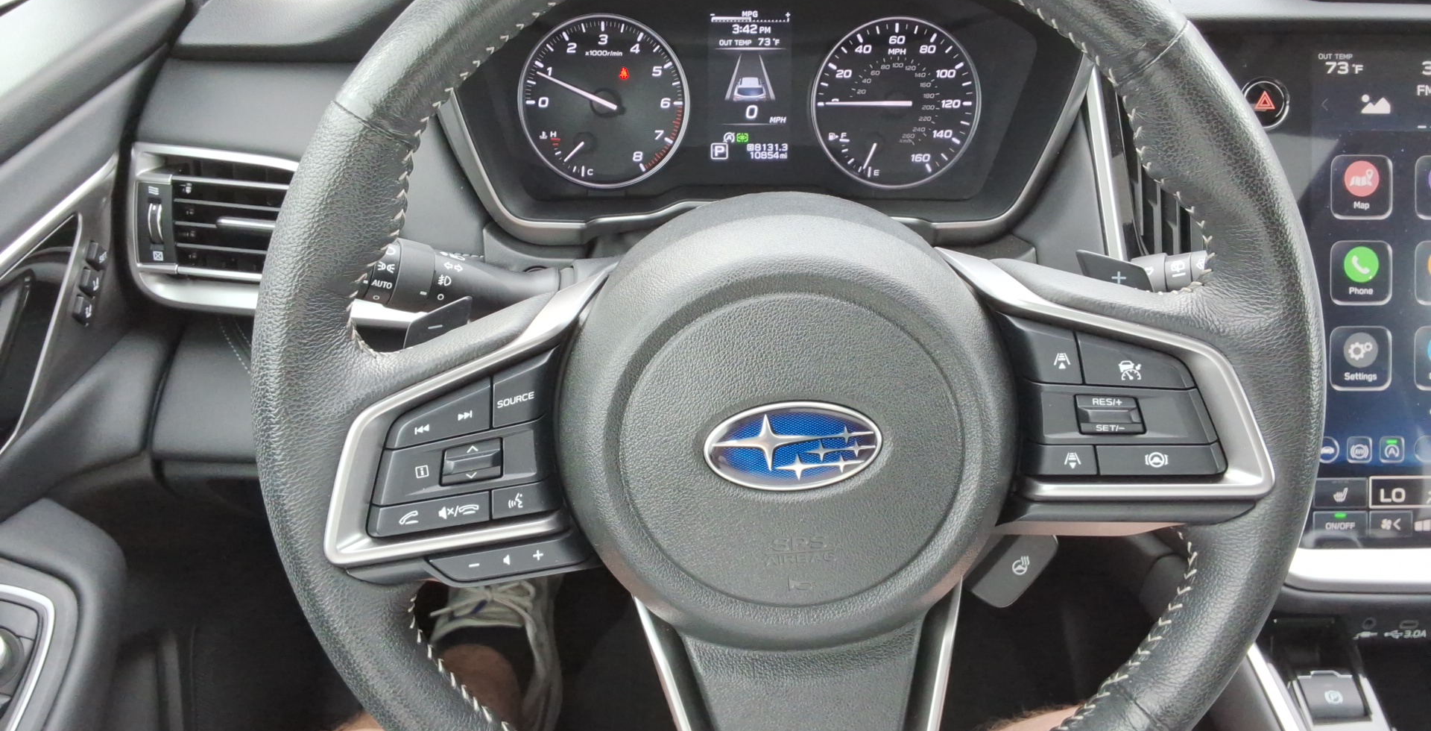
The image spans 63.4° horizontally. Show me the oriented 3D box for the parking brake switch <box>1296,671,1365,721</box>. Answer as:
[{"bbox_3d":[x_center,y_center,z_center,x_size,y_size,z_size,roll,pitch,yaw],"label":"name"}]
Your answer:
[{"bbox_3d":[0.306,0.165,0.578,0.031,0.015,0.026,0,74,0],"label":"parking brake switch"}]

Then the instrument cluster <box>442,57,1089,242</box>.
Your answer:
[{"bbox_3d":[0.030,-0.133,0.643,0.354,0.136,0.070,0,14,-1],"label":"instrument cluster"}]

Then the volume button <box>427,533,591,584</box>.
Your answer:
[{"bbox_3d":[-0.074,0.071,0.421,0.059,0.010,0.013,-9,9,2],"label":"volume button"}]

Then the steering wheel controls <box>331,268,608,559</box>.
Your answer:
[{"bbox_3d":[-0.088,0.019,0.409,0.112,0.101,0.035,-4,9,2],"label":"steering wheel controls"}]

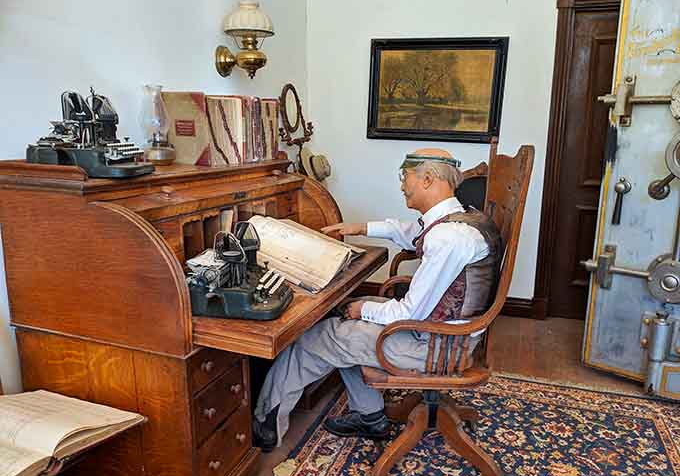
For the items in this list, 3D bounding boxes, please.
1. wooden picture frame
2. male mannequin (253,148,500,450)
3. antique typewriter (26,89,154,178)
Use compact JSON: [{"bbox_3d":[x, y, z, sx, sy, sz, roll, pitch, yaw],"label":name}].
[{"bbox_3d":[0.659,-1.031,3.717,0.950,0.698,0.050,5,13,19],"label":"wooden picture frame"},{"bbox_3d":[0.090,0.262,2.116,0.990,1.261,0.607,2,12,3],"label":"male mannequin"},{"bbox_3d":[-0.896,-0.394,1.985,0.367,0.301,0.350,3,12,9],"label":"antique typewriter"}]

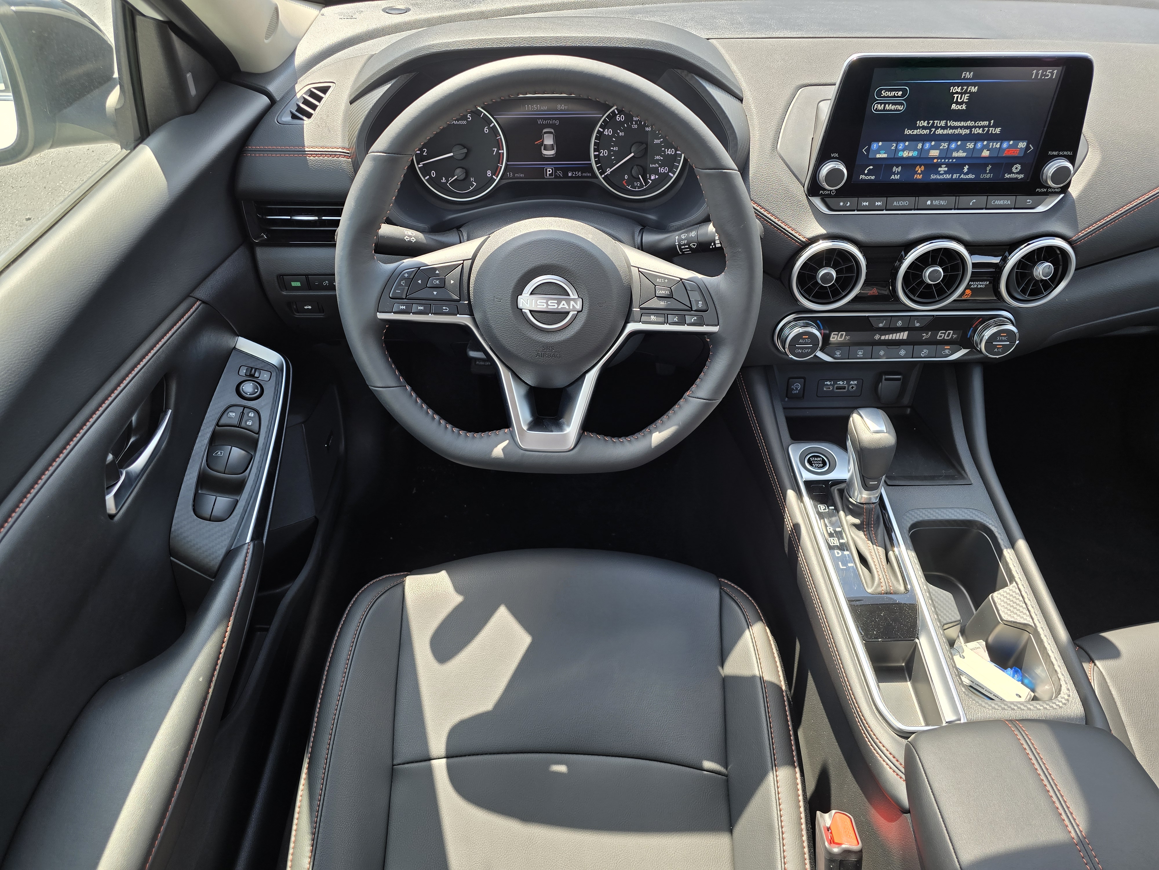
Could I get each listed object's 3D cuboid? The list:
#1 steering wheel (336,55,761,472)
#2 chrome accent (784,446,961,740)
[{"bbox_3d":[-0.026,-0.147,0.692,0.372,0.360,0.090,2,1,-2],"label":"steering wheel"},{"bbox_3d":[0.296,0.140,0.792,0.092,0.030,0.350,-1,45,-2],"label":"chrome accent"}]

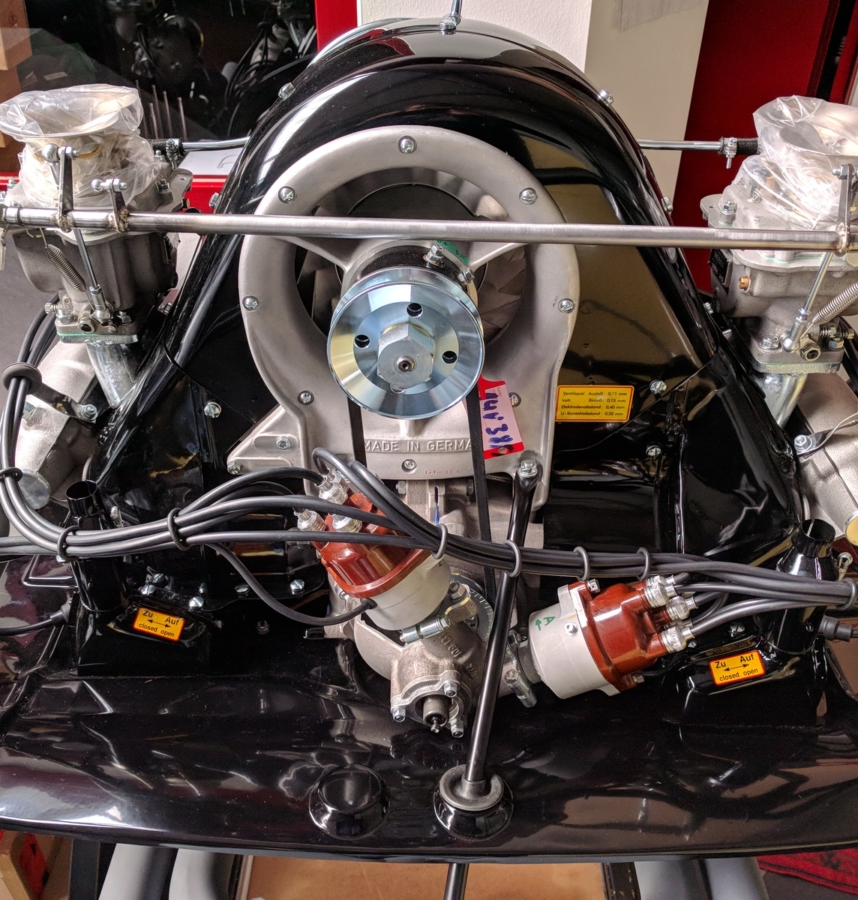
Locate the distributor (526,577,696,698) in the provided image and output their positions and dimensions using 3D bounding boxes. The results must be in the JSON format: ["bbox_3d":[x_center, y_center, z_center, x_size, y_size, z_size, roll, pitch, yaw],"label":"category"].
[{"bbox_3d":[0.135,0.139,0.665,0.117,0.080,0.086,-25,74,16],"label":"distributor"}]

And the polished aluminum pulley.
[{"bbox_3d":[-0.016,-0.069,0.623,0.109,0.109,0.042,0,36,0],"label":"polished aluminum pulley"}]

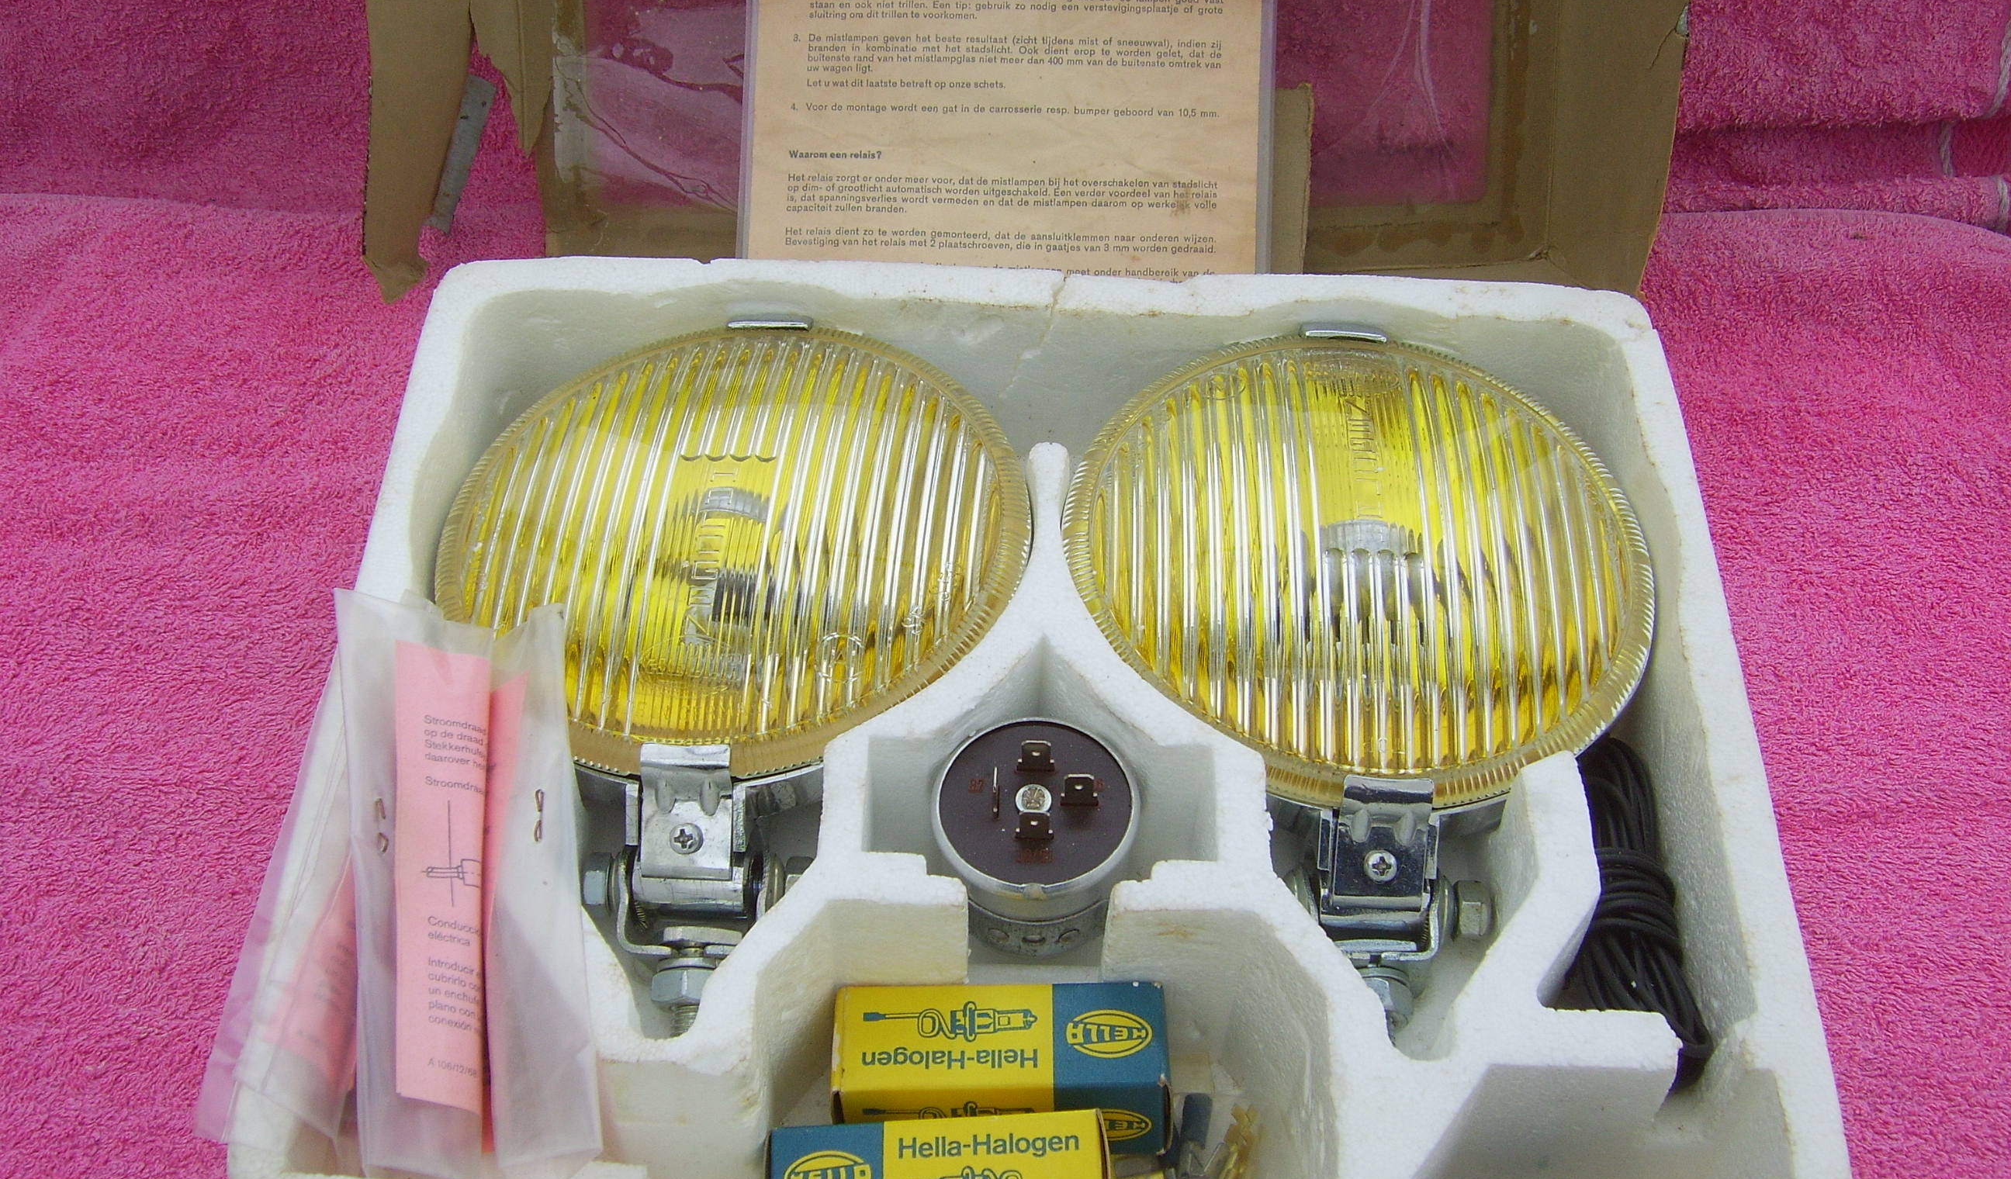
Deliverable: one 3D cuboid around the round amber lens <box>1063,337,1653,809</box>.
[{"bbox_3d":[0.086,-0.011,0.537,0.144,0.027,0.144,2,52,1],"label":"round amber lens"}]

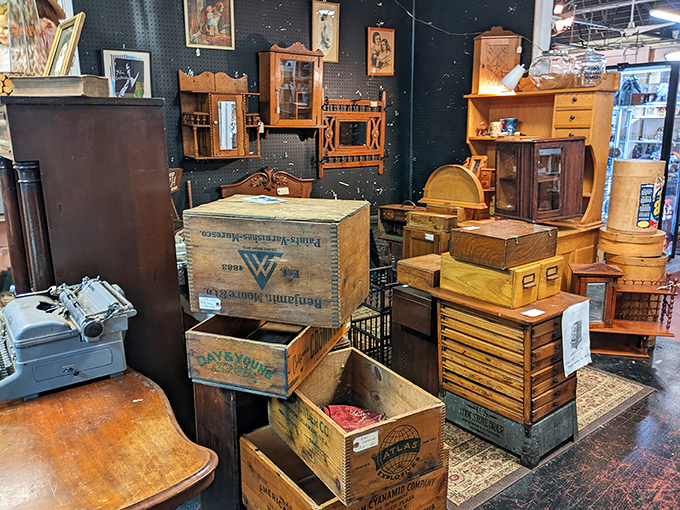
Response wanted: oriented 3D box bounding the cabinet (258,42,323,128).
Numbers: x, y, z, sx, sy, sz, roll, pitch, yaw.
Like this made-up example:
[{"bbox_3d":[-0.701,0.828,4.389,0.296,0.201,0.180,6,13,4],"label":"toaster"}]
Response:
[{"bbox_3d":[-0.351,-1.215,3.890,0.500,0.637,0.170,-11,17,-36],"label":"cabinet"}]

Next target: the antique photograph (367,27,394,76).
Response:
[{"bbox_3d":[0.343,-1.690,4.430,0.297,0.375,0.020,-11,17,-36],"label":"antique photograph"}]

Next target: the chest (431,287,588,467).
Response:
[{"bbox_3d":[0.763,0.502,2.446,0.395,0.660,0.570,-11,15,-32],"label":"chest"}]

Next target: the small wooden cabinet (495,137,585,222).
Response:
[{"bbox_3d":[1.292,-0.504,3.438,0.475,0.490,0.320,-9,16,-31],"label":"small wooden cabinet"}]

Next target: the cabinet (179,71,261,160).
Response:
[{"bbox_3d":[-0.797,-0.945,3.592,0.500,0.570,0.180,-11,17,-36],"label":"cabinet"}]

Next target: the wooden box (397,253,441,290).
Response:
[{"bbox_3d":[0.491,0.098,2.811,0.278,0.112,0.257,-11,17,-38],"label":"wooden box"}]

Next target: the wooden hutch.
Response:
[{"bbox_3d":[1.195,-0.348,3.736,0.600,1.730,1.060,-11,17,-38],"label":"wooden hutch"}]

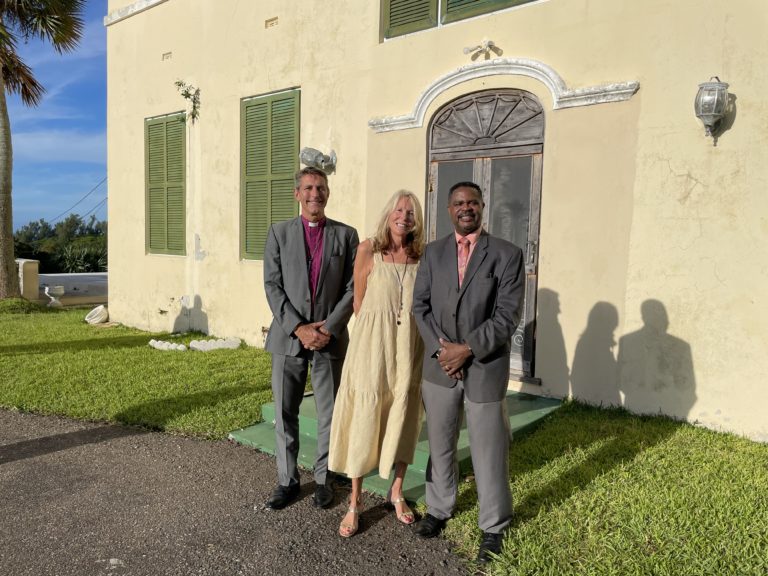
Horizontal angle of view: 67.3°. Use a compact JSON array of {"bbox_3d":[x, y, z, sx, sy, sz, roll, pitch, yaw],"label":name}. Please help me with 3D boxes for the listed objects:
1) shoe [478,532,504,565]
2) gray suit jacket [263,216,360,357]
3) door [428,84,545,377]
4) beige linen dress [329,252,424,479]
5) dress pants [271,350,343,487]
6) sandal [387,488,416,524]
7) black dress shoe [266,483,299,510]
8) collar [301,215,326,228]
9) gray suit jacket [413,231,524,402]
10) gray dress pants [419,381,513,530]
[{"bbox_3d":[0.516,1.197,2.772,0.110,0.110,0.300,4,5,25],"label":"shoe"},{"bbox_3d":[-0.392,-0.003,3.120,0.510,0.780,0.320,2,5,7],"label":"gray suit jacket"},{"bbox_3d":[0.822,-0.474,4.895,1.085,2.341,0.160,5,6,38],"label":"door"},{"bbox_3d":[-0.039,0.401,3.020,0.500,1.190,0.400,1,5,0],"label":"beige linen dress"},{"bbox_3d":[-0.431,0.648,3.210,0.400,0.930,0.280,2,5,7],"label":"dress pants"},{"bbox_3d":[0.095,1.169,3.116,0.095,0.090,0.250,0,5,-15],"label":"sandal"},{"bbox_3d":[-0.541,1.132,3.257,0.110,0.110,0.300,4,5,27],"label":"black dress shoe"},{"bbox_3d":[-0.380,-0.359,3.110,0.140,0.070,0.135,2,5,7],"label":"collar"},{"bbox_3d":[0.407,0.137,2.780,0.530,0.820,0.340,3,5,24],"label":"gray suit jacket"},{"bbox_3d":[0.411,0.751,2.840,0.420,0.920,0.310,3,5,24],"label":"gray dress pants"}]

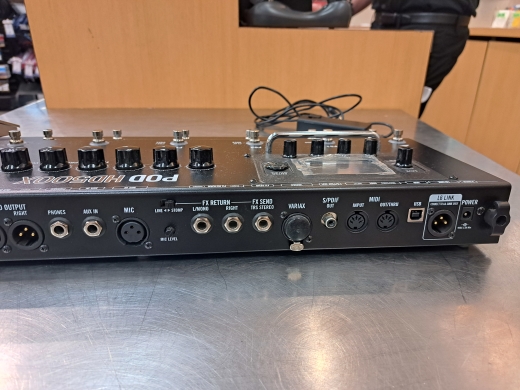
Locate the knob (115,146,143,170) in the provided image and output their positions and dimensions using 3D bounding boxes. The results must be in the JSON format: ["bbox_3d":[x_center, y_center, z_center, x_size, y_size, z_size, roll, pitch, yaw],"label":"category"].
[{"bbox_3d":[-0.103,-0.029,0.281,0.021,0.015,0.021,-1,22,-6],"label":"knob"}]

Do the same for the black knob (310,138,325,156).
[{"bbox_3d":[0.055,-0.046,0.351,0.013,0.015,0.013,-1,18,-6],"label":"black knob"}]

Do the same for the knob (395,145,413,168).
[{"bbox_3d":[0.124,-0.032,0.309,0.013,0.014,0.013,-1,21,-7],"label":"knob"}]

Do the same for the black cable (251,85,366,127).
[{"bbox_3d":[0.095,-0.181,0.745,0.222,0.073,0.150,1,20,0],"label":"black cable"}]

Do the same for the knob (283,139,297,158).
[{"bbox_3d":[0.027,-0.042,0.324,0.013,0.014,0.013,-1,21,-7],"label":"knob"}]

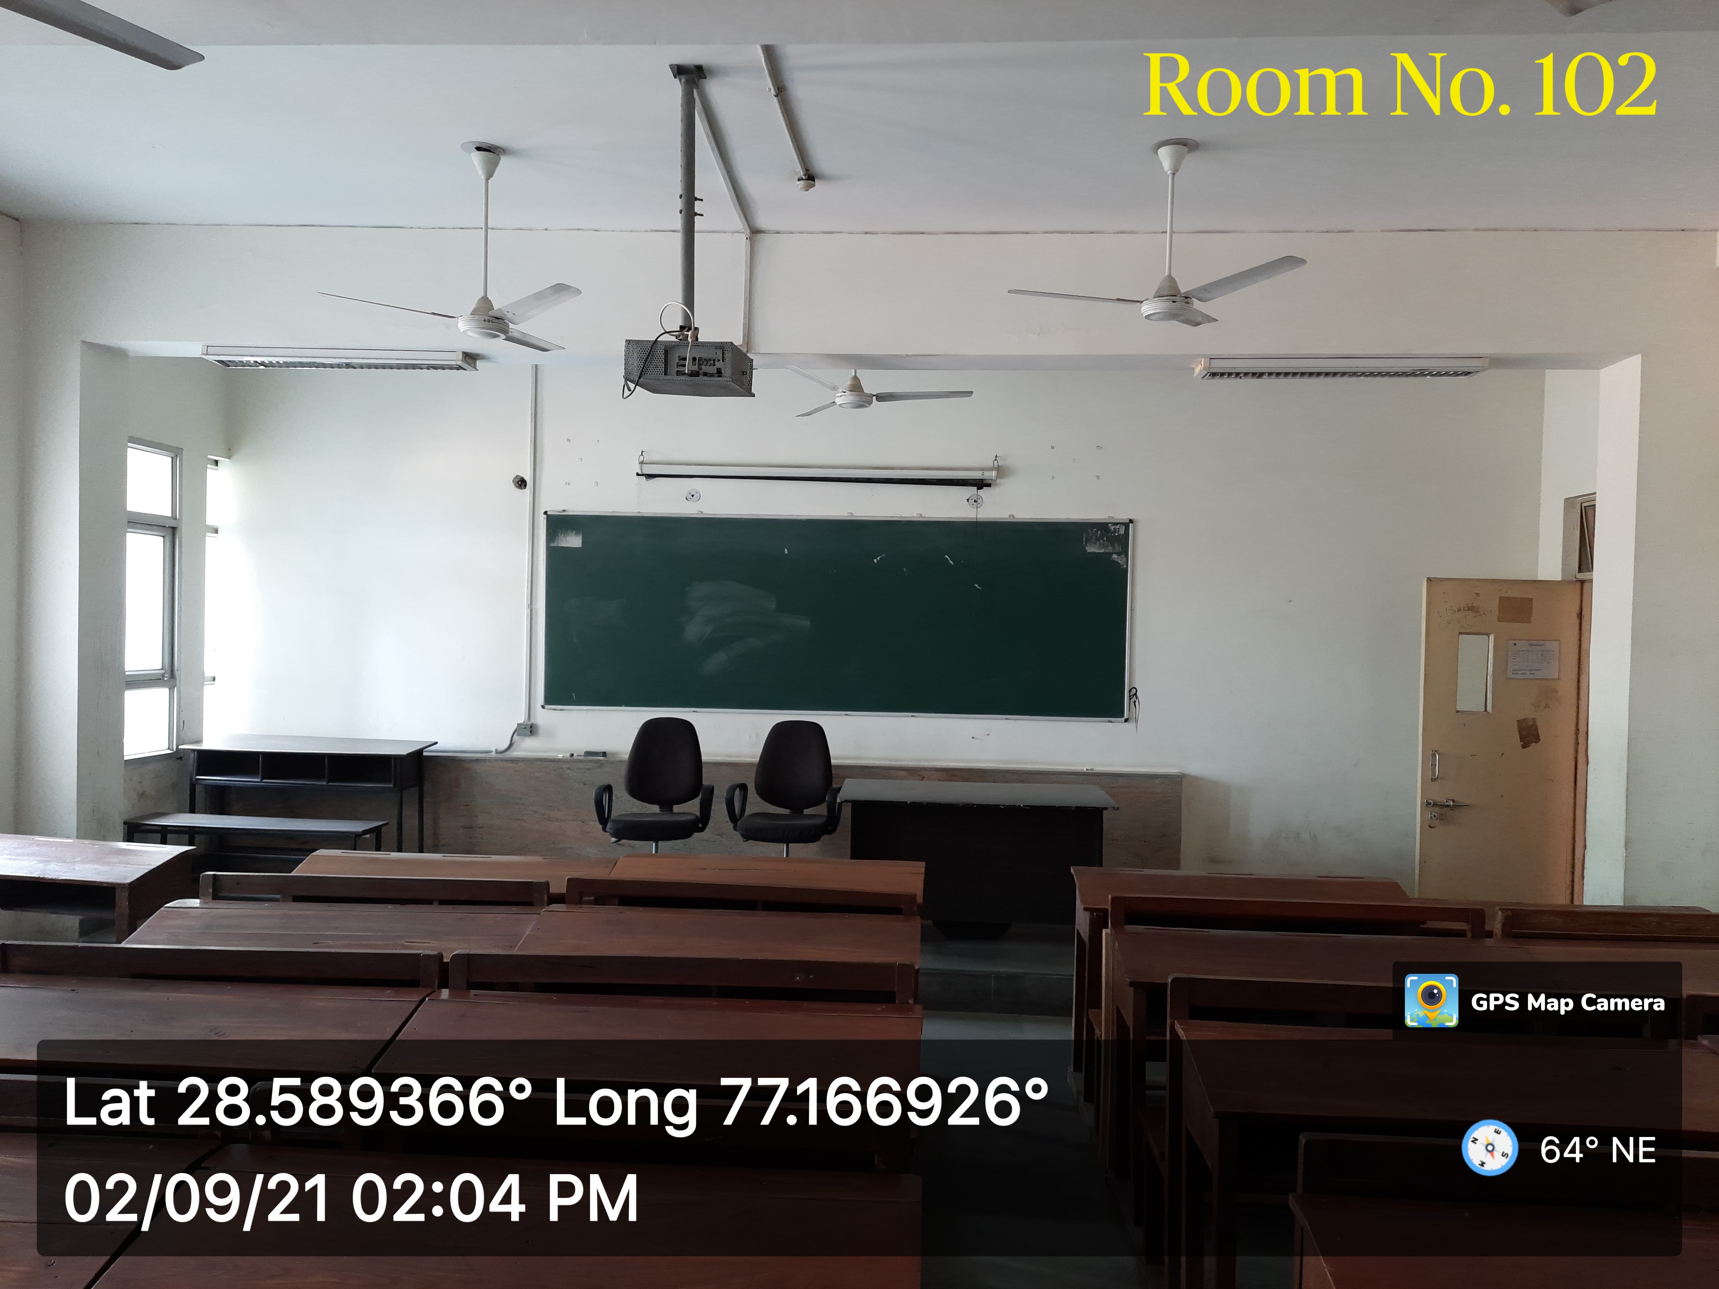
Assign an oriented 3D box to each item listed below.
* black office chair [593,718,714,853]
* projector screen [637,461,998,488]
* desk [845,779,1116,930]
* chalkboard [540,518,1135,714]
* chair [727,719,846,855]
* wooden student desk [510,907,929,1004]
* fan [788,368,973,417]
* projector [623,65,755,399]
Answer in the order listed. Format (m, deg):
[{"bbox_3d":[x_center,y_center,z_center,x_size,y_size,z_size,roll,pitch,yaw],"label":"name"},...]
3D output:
[{"bbox_3d":[-1.050,0.899,6.289,0.630,1.030,0.620,1,0,3],"label":"black office chair"},{"bbox_3d":[-0.261,-1.034,7.265,2.210,0.125,0.100,1,1,3],"label":"projector screen"},{"bbox_3d":[0.573,1.102,6.020,1.319,0.700,0.850,1,0,3],"label":"desk"},{"bbox_3d":[-0.161,-0.180,7.377,3.650,1.220,0.035,1,0,3],"label":"chalkboard"},{"bbox_3d":[-0.415,0.935,6.641,0.650,0.990,0.640,1,1,3],"label":"chair"},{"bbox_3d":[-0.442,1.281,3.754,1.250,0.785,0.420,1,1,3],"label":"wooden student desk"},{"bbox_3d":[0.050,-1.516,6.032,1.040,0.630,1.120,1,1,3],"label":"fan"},{"bbox_3d":[-0.563,-1.379,3.991,0.360,1.070,0.340,1,0,7],"label":"projector"}]

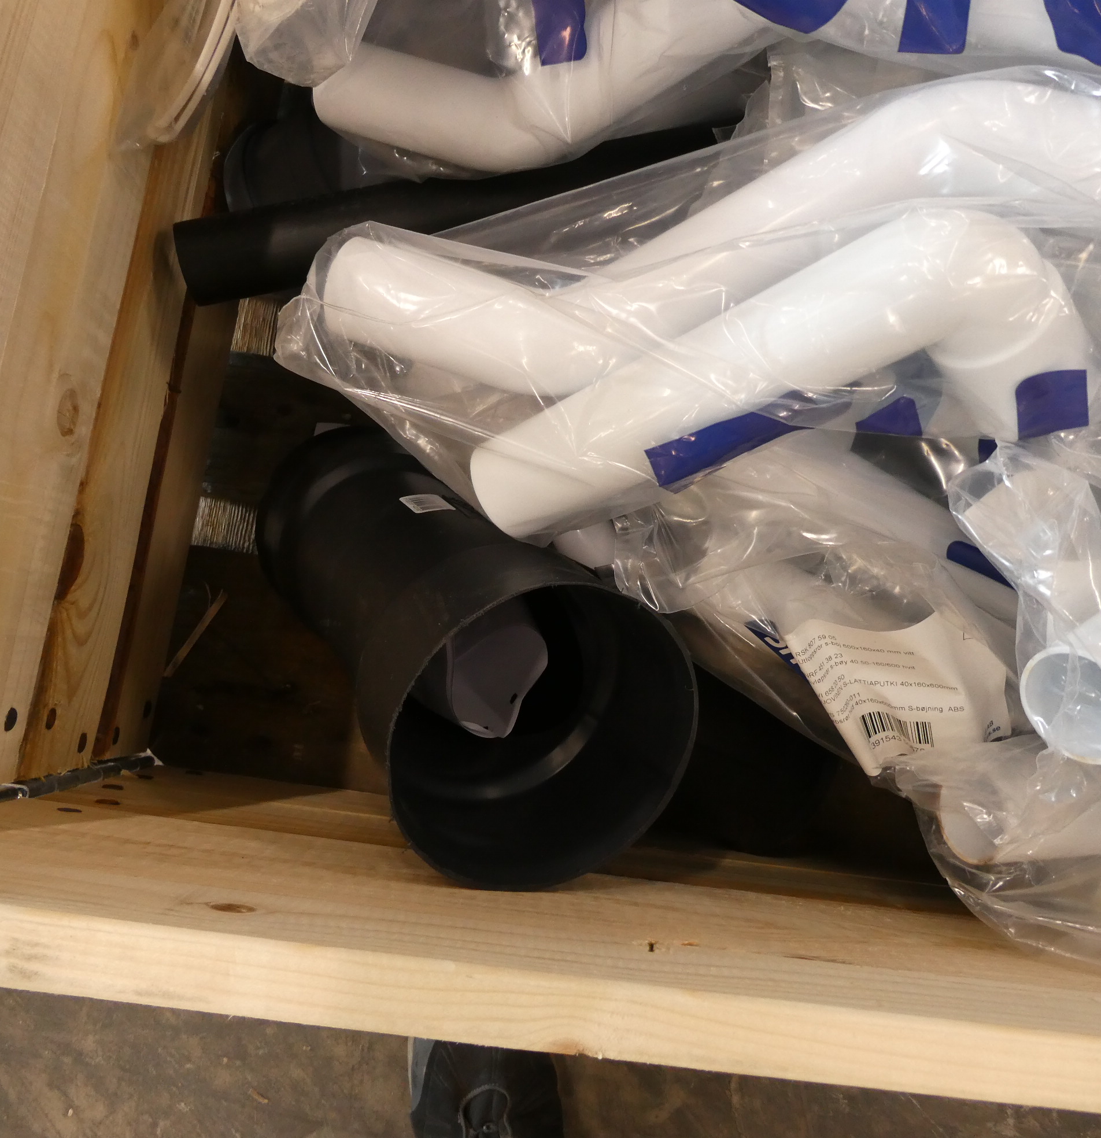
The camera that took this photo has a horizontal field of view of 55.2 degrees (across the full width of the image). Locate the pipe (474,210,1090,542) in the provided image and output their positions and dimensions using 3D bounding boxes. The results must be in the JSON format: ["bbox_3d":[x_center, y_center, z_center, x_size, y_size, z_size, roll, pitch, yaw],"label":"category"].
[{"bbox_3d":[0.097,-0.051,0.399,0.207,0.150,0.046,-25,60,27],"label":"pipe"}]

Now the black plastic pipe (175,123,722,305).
[{"bbox_3d":[-0.007,-0.187,0.531,0.350,0.041,0.041,-13,91,-5],"label":"black plastic pipe"}]

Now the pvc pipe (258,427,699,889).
[{"bbox_3d":[-0.059,0.018,0.520,0.125,0.303,0.125,0,108,-24],"label":"pvc pipe"}]

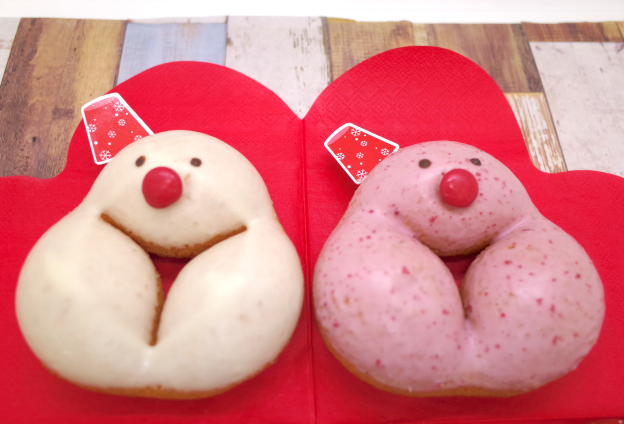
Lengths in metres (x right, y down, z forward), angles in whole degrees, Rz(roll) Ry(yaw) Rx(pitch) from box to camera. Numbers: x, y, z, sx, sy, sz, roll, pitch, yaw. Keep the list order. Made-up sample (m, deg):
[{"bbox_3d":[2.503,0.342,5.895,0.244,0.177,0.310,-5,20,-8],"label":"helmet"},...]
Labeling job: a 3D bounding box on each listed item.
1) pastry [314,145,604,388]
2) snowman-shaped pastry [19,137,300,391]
[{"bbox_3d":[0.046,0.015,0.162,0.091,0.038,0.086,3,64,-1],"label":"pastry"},{"bbox_3d":[-0.046,0.013,0.160,0.088,0.038,0.088,-1,64,-3],"label":"snowman-shaped pastry"}]

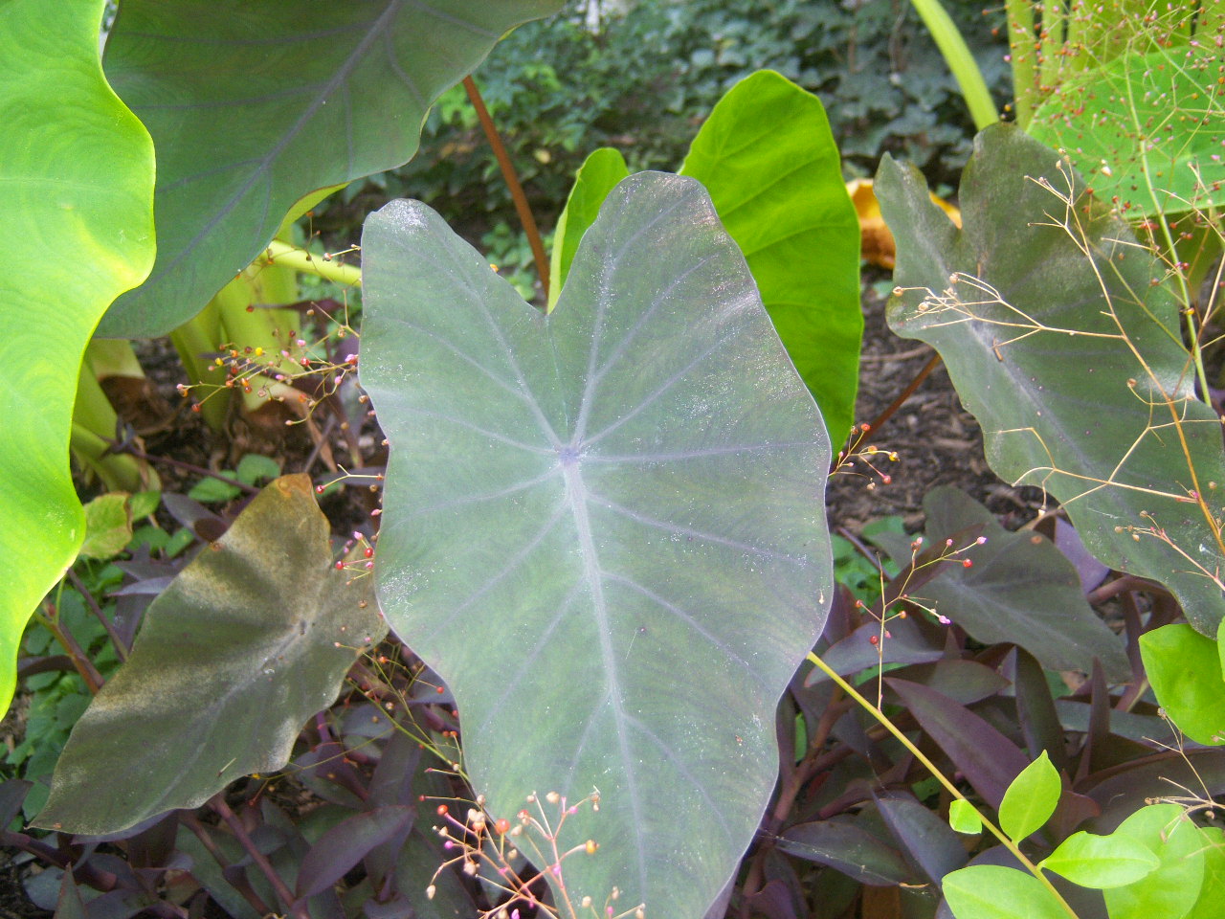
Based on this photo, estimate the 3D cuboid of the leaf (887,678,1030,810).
[{"bbox_3d":[0.224,0.182,0.830,0.034,0.018,0.118,-29,55,-27],"label":"leaf"}]

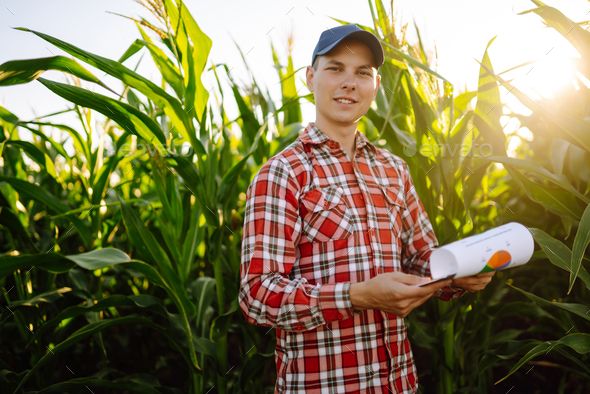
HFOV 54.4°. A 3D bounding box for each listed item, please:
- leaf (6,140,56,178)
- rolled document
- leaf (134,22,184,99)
[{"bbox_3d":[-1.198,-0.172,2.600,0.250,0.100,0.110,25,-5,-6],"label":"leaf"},{"bbox_3d":[0.398,0.119,1.230,0.230,0.090,0.100,-10,2,-25],"label":"rolled document"},{"bbox_3d":[-0.422,-0.428,1.800,0.065,0.280,0.090,-33,0,0],"label":"leaf"}]

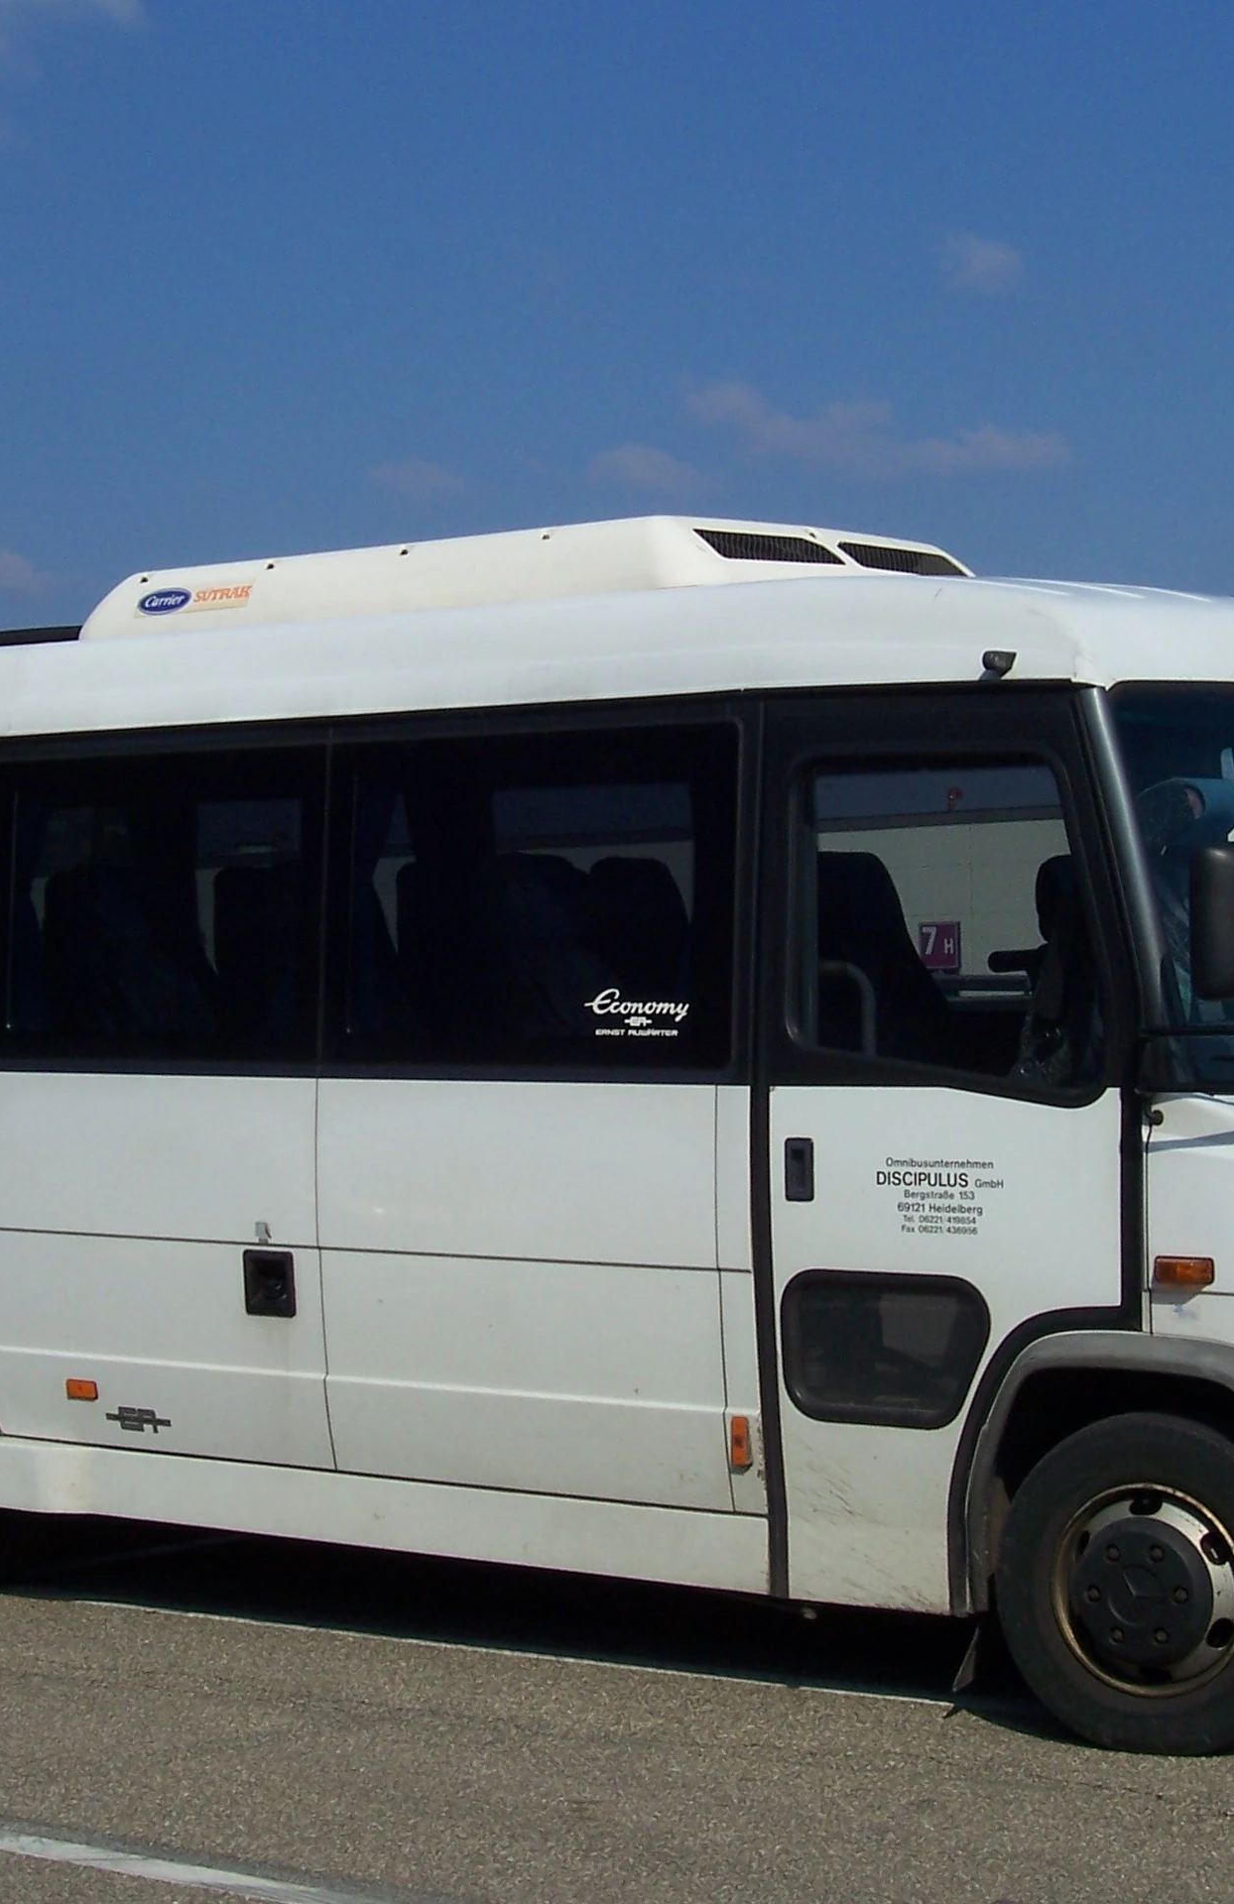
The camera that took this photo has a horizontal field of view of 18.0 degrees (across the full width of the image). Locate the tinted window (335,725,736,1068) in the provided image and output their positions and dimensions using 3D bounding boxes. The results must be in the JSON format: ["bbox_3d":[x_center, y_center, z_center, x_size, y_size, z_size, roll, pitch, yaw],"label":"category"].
[{"bbox_3d":[-0.218,-0.129,9.646,1.335,0.827,0.050,0,-3,39],"label":"tinted window"}]

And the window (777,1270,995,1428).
[{"bbox_3d":[0.605,0.889,8.714,0.576,0.353,0.051,-1,1,40],"label":"window"}]

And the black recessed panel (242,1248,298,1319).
[{"bbox_3d":[-0.875,0.850,9.975,0.182,0.172,0.045,-1,0,40],"label":"black recessed panel"}]

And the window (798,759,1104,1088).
[{"bbox_3d":[0.765,-0.068,8.877,0.839,0.742,0.050,0,-3,34],"label":"window"}]

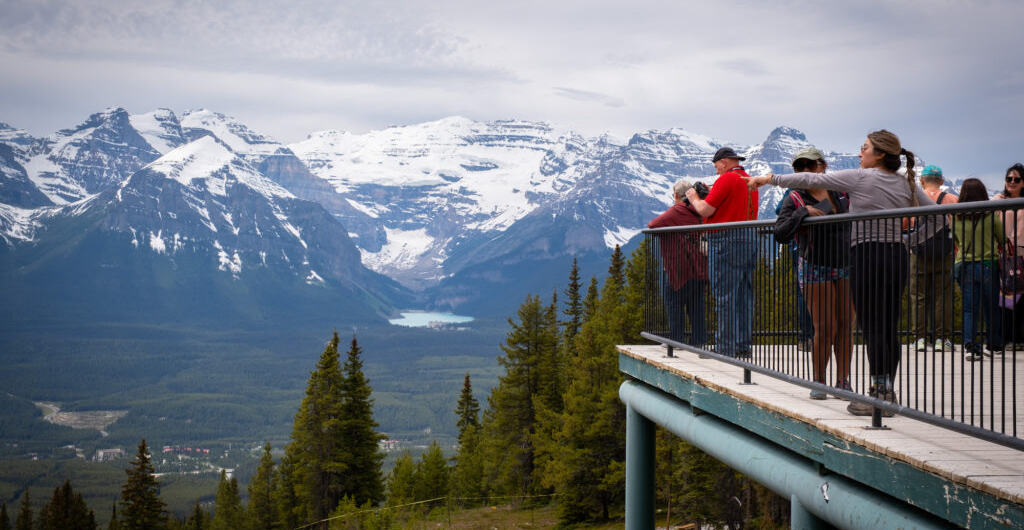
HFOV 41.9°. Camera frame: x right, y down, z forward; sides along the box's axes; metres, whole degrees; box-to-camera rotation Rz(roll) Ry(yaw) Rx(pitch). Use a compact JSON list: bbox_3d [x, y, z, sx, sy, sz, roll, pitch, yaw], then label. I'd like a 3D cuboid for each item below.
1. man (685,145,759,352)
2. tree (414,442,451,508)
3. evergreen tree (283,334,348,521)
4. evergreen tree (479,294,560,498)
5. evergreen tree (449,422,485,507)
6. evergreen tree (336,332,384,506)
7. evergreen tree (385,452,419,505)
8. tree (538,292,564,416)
[{"bbox_3d":[1.780,-0.110,11.300,0.620,1.770,0.560,0,1,35],"label":"man"},{"bbox_3d":[-3.212,8.546,54.000,1.450,2.750,1.450,0,0,0],"label":"tree"},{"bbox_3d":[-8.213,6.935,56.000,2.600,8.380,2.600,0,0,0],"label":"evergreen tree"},{"bbox_3d":[0.303,5.354,54.000,3.200,8.320,3.200,0,0,0],"label":"evergreen tree"},{"bbox_3d":[-1.839,8.102,54.000,1.500,3.480,1.500,0,0,0],"label":"evergreen tree"},{"bbox_3d":[-6.553,6.922,58.000,2.200,7.810,2.200,0,0,0],"label":"evergreen tree"},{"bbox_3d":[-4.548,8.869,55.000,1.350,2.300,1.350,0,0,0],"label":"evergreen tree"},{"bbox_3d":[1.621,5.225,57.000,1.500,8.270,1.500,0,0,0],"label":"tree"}]

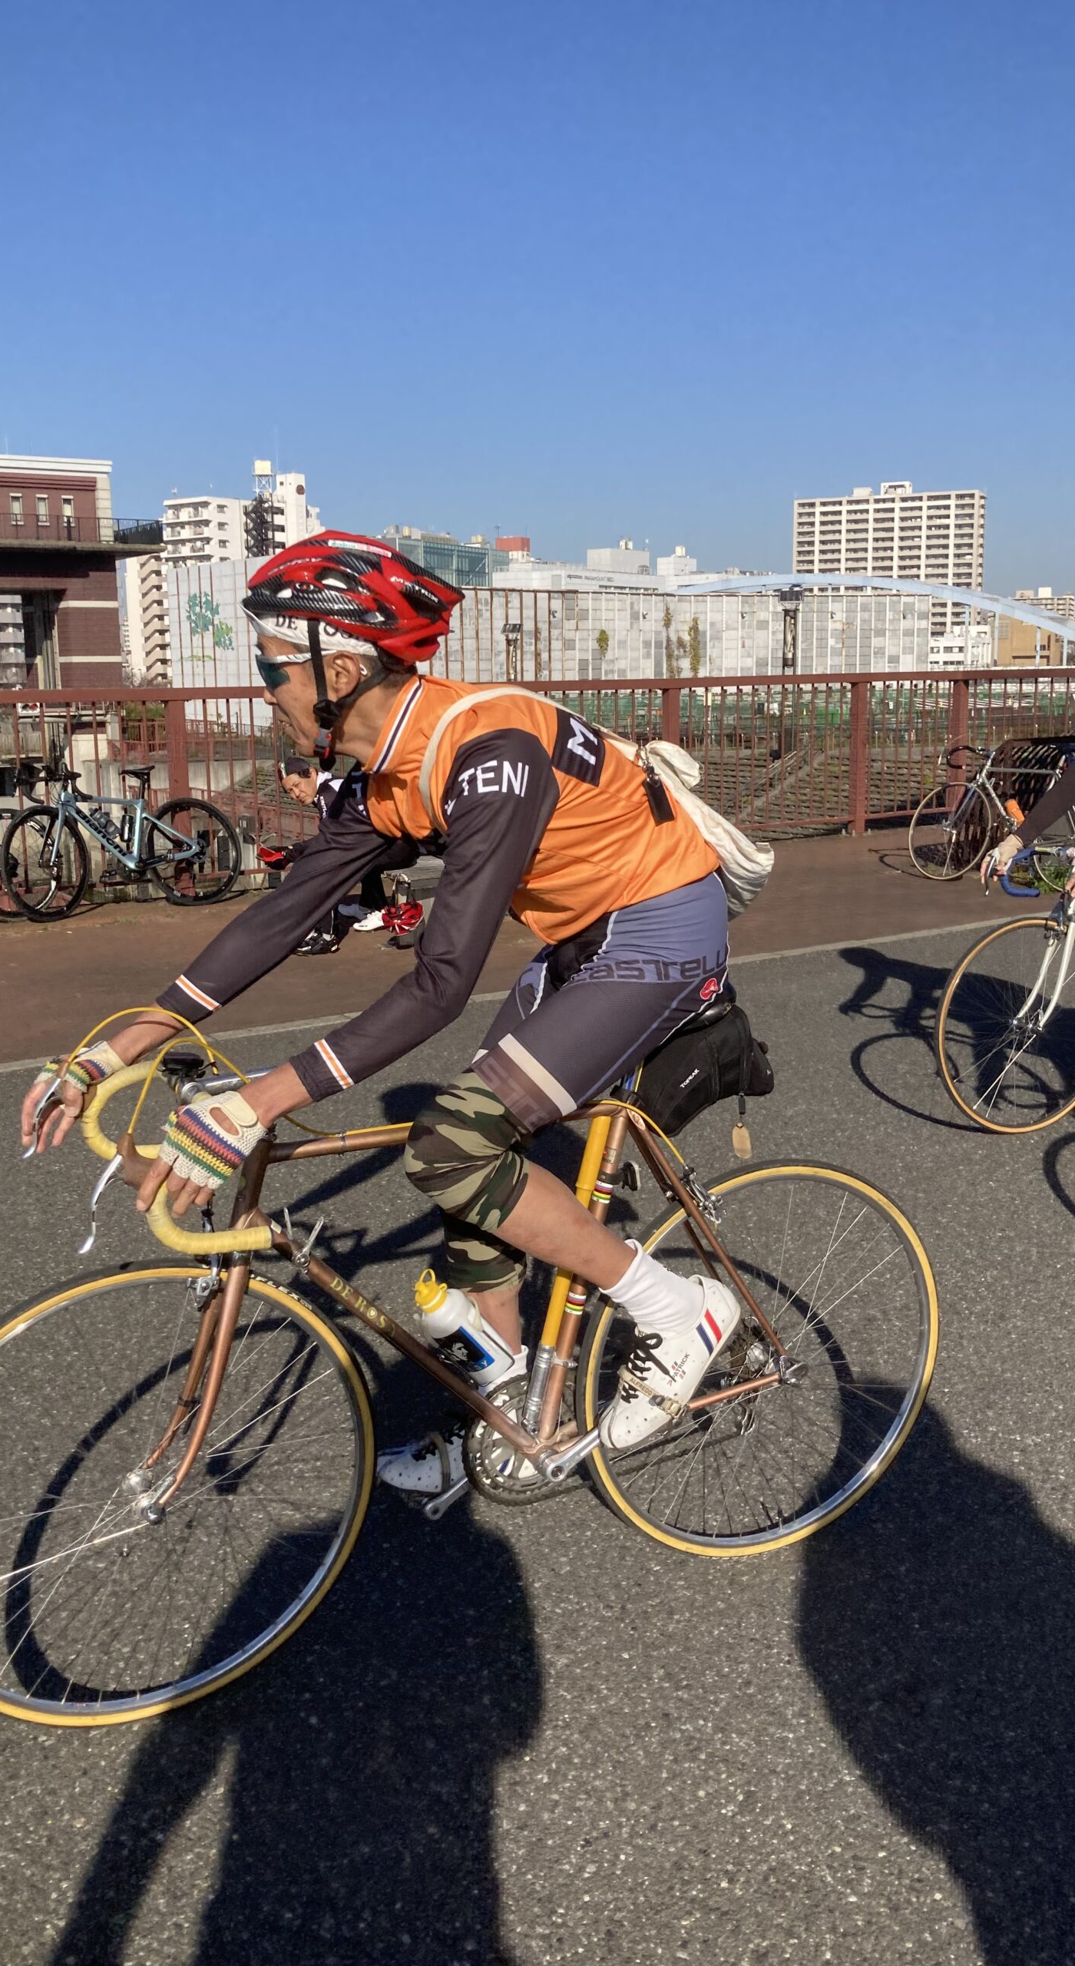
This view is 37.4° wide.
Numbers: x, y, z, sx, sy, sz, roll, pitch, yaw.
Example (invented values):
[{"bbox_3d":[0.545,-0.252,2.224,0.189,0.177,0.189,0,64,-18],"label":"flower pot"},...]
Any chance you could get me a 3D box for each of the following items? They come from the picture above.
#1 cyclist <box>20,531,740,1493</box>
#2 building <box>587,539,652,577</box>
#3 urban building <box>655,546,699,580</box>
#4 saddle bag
[{"bbox_3d":[-0.173,0.127,2.208,1.040,1.450,0.500,-6,13,-24],"label":"cyclist"},{"bbox_3d":[16.535,-85.609,320.000,7.000,8.000,12.000,11,17,43],"label":"building"},{"bbox_3d":[27.970,-84.528,320.000,6.500,7.000,5.500,11,17,43],"label":"urban building"},{"bbox_3d":[0.225,0.118,2.395,0.230,0.160,0.120,-22,20,-20],"label":"saddle bag"}]

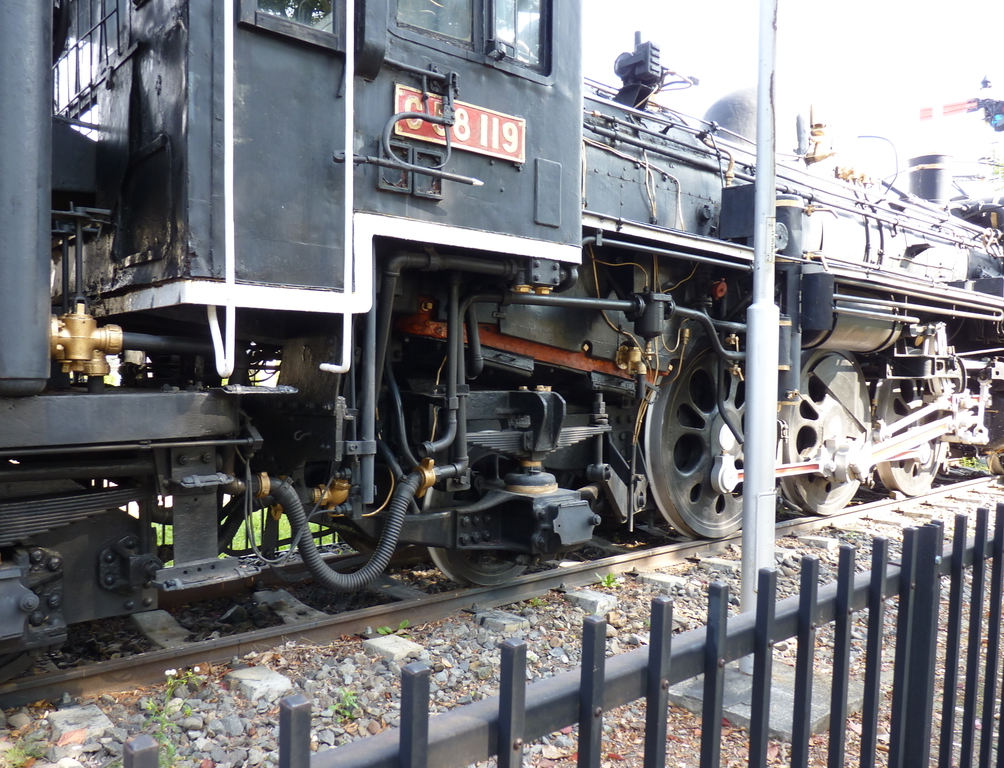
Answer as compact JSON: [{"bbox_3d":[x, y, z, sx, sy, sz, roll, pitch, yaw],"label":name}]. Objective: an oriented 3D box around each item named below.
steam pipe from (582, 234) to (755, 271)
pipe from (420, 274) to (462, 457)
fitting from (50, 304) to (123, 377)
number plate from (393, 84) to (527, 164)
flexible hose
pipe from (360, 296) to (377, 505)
[{"bbox_3d":[1.051,-0.766,4.789,1.620,0.060,0.055,0,2,-41],"label":"steam pipe"},{"bbox_3d":[-0.287,-0.092,3.767,0.170,0.850,0.055,0,2,-41],"label":"pipe"},{"bbox_3d":[-1.452,-0.152,2.780,0.220,0.250,0.140,0,2,-41],"label":"fitting"},{"bbox_3d":[-0.161,-1.110,3.446,0.712,0.200,0.025,0,2,-41],"label":"number plate"},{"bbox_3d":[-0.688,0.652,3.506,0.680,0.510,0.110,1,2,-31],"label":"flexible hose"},{"bbox_3d":[-0.576,0.081,3.469,0.056,0.890,0.056,2,2,0],"label":"pipe"}]

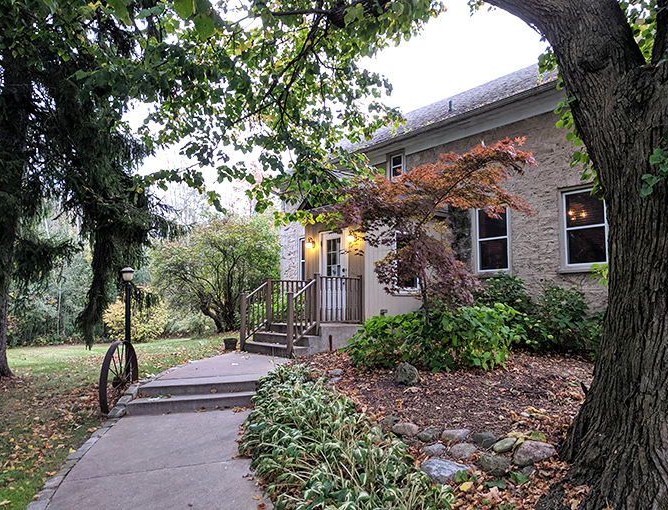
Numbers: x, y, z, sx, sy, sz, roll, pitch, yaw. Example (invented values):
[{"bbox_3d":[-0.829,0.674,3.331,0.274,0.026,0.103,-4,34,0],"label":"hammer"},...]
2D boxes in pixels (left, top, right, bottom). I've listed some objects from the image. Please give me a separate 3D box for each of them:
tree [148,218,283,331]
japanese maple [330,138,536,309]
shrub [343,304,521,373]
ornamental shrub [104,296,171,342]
[{"bbox_3d":[-3.985,0.629,17.321,4.300,4.000,4.000,0,-5,0],"label":"tree"},{"bbox_3d":[1.695,-0.120,8.700,3.400,3.720,2.700,0,-5,0],"label":"japanese maple"},{"bbox_3d":[1.646,1.274,8.366,2.750,1.000,1.750,0,-5,0],"label":"shrub"},{"bbox_3d":[-6.528,2.108,16.880,2.200,1.500,2.000,0,-5,0],"label":"ornamental shrub"}]

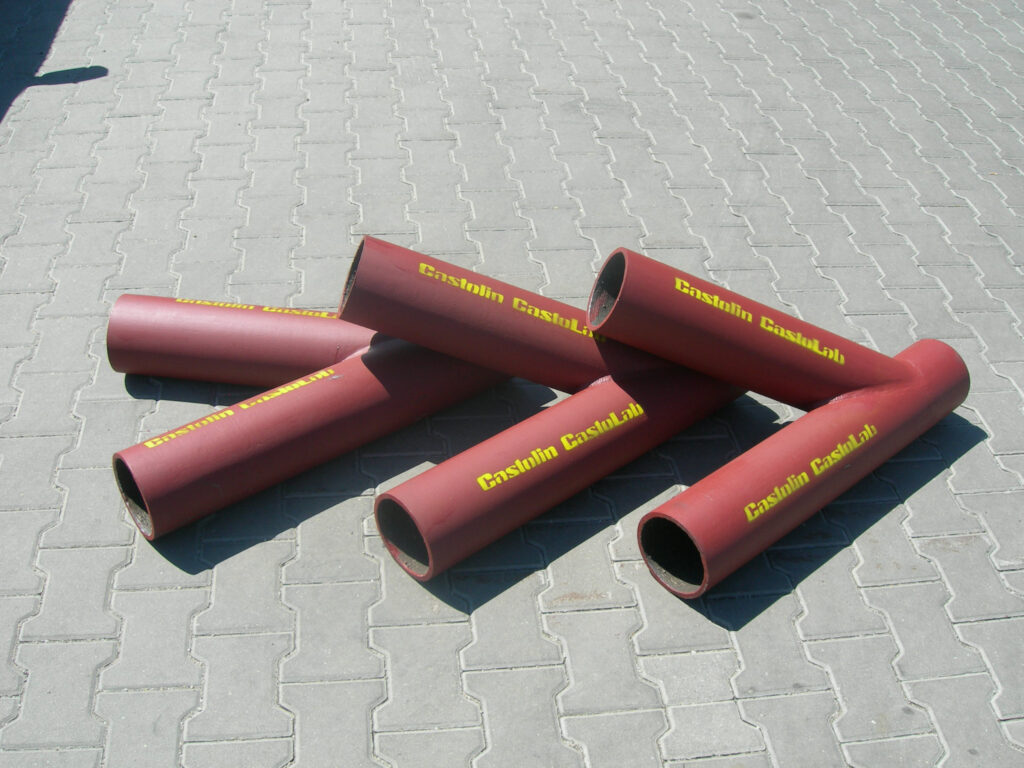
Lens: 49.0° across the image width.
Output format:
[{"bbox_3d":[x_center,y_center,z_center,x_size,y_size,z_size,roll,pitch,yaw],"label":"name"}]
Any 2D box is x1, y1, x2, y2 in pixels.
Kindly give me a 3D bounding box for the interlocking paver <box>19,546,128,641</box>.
[{"bbox_3d":[-0.700,0.361,1.830,0.163,0.070,0.198,-2,39,-8],"label":"interlocking paver"}]

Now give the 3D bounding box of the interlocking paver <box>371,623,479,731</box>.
[{"bbox_3d":[-0.138,0.474,1.749,0.163,0.070,0.198,-2,39,-8],"label":"interlocking paver"}]

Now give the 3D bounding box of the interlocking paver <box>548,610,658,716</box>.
[{"bbox_3d":[0.140,0.459,1.793,0.163,0.070,0.198,-2,39,-8],"label":"interlocking paver"}]

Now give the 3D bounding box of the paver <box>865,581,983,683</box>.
[{"bbox_3d":[0.673,0.428,1.870,0.163,0.070,0.198,-2,39,-8],"label":"paver"}]

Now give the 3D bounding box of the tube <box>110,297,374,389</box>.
[{"bbox_3d":[-0.467,-0.073,2.228,0.645,0.158,0.158,5,39,2],"label":"tube"}]

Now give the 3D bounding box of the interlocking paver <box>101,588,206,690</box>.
[{"bbox_3d":[-0.556,0.420,1.771,0.163,0.070,0.198,-2,39,-8],"label":"interlocking paver"}]

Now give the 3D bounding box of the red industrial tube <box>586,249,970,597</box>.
[{"bbox_3d":[0.459,-0.051,2.087,0.806,0.158,0.592,-26,82,-32],"label":"red industrial tube"}]

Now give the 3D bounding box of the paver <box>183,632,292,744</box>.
[{"bbox_3d":[-0.409,0.479,1.712,0.163,0.070,0.198,-2,39,-8],"label":"paver"}]

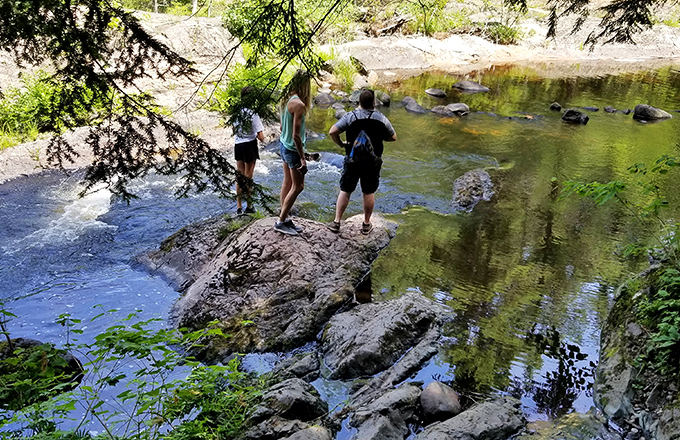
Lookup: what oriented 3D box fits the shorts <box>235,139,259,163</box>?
[{"bbox_3d":[-1.161,-0.851,6.342,0.300,0.270,0.230,7,23,14],"label":"shorts"}]

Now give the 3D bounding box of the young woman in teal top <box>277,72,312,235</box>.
[{"bbox_3d":[-0.481,-0.655,5.283,0.360,1.710,0.400,-6,23,-17],"label":"young woman in teal top"}]

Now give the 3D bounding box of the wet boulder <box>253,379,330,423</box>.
[{"bbox_3d":[-0.421,1.468,4.177,0.570,0.300,0.420,1,22,0],"label":"wet boulder"}]

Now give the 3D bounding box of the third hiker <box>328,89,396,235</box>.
[{"bbox_3d":[0.271,-0.674,6.145,0.780,1.740,0.460,3,22,5],"label":"third hiker"}]

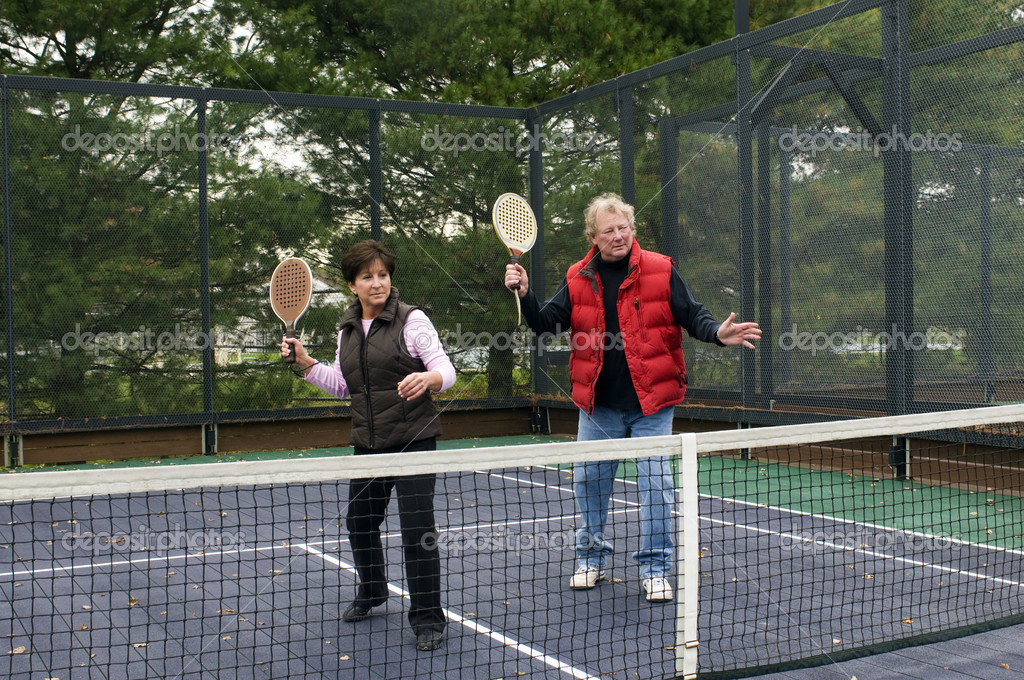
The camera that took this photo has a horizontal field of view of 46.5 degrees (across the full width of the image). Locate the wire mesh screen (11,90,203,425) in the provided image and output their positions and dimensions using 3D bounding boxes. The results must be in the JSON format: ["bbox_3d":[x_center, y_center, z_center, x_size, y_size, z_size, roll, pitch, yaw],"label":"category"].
[{"bbox_3d":[-3.856,-0.800,11.500,1.812,3.138,0.040,-1,0,-28],"label":"wire mesh screen"}]

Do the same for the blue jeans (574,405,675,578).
[{"bbox_3d":[0.513,0.626,5.445,0.440,0.870,0.370,-1,0,13],"label":"blue jeans"}]

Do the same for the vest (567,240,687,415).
[{"bbox_3d":[0.520,-0.047,5.415,0.510,0.770,0.350,-1,0,14],"label":"vest"}]

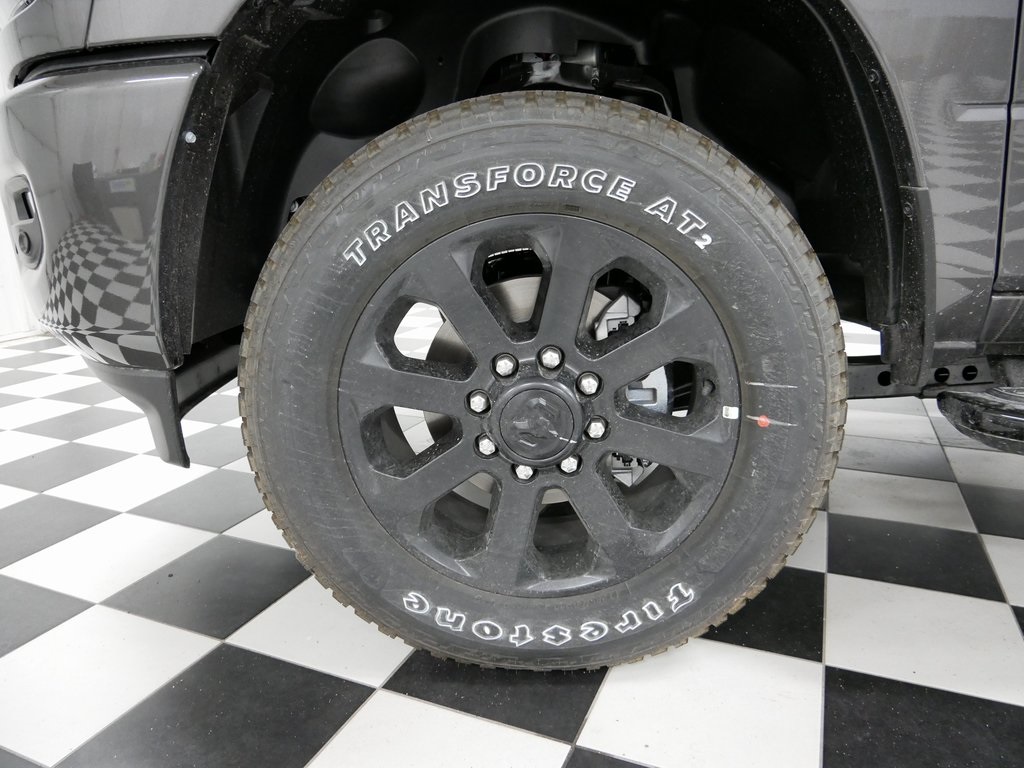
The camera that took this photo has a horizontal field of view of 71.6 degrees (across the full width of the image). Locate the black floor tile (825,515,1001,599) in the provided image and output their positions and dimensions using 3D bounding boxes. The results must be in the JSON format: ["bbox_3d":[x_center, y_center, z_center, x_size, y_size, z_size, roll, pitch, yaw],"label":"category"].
[{"bbox_3d":[0.804,0.348,1.446,0.303,0.010,0.303,5,16,23],"label":"black floor tile"}]

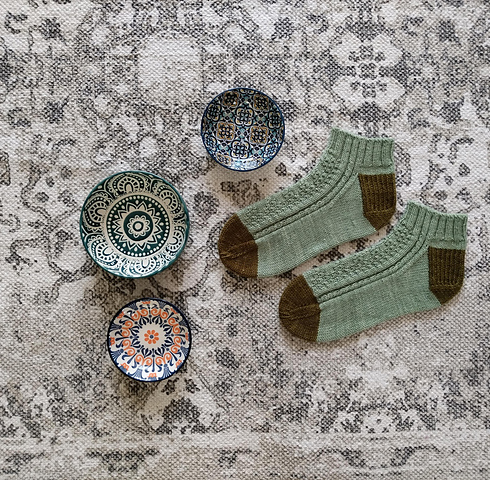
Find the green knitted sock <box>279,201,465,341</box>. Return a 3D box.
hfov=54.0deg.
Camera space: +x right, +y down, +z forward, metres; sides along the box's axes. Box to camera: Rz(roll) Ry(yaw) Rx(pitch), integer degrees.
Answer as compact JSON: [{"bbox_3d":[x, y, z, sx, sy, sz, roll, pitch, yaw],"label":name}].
[{"bbox_3d":[0.159,0.039,0.580,0.261,0.018,0.132,-20,90,-2],"label":"green knitted sock"}]

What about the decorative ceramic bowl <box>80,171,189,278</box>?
[{"bbox_3d":[-0.124,-0.017,0.561,0.121,0.042,0.121,0,89,-2],"label":"decorative ceramic bowl"}]

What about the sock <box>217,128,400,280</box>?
[{"bbox_3d":[0.078,-0.048,0.579,0.251,0.018,0.137,-24,90,-2],"label":"sock"}]

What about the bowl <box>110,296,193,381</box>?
[{"bbox_3d":[-0.109,0.115,0.564,0.096,0.033,0.096,0,89,-2],"label":"bowl"}]

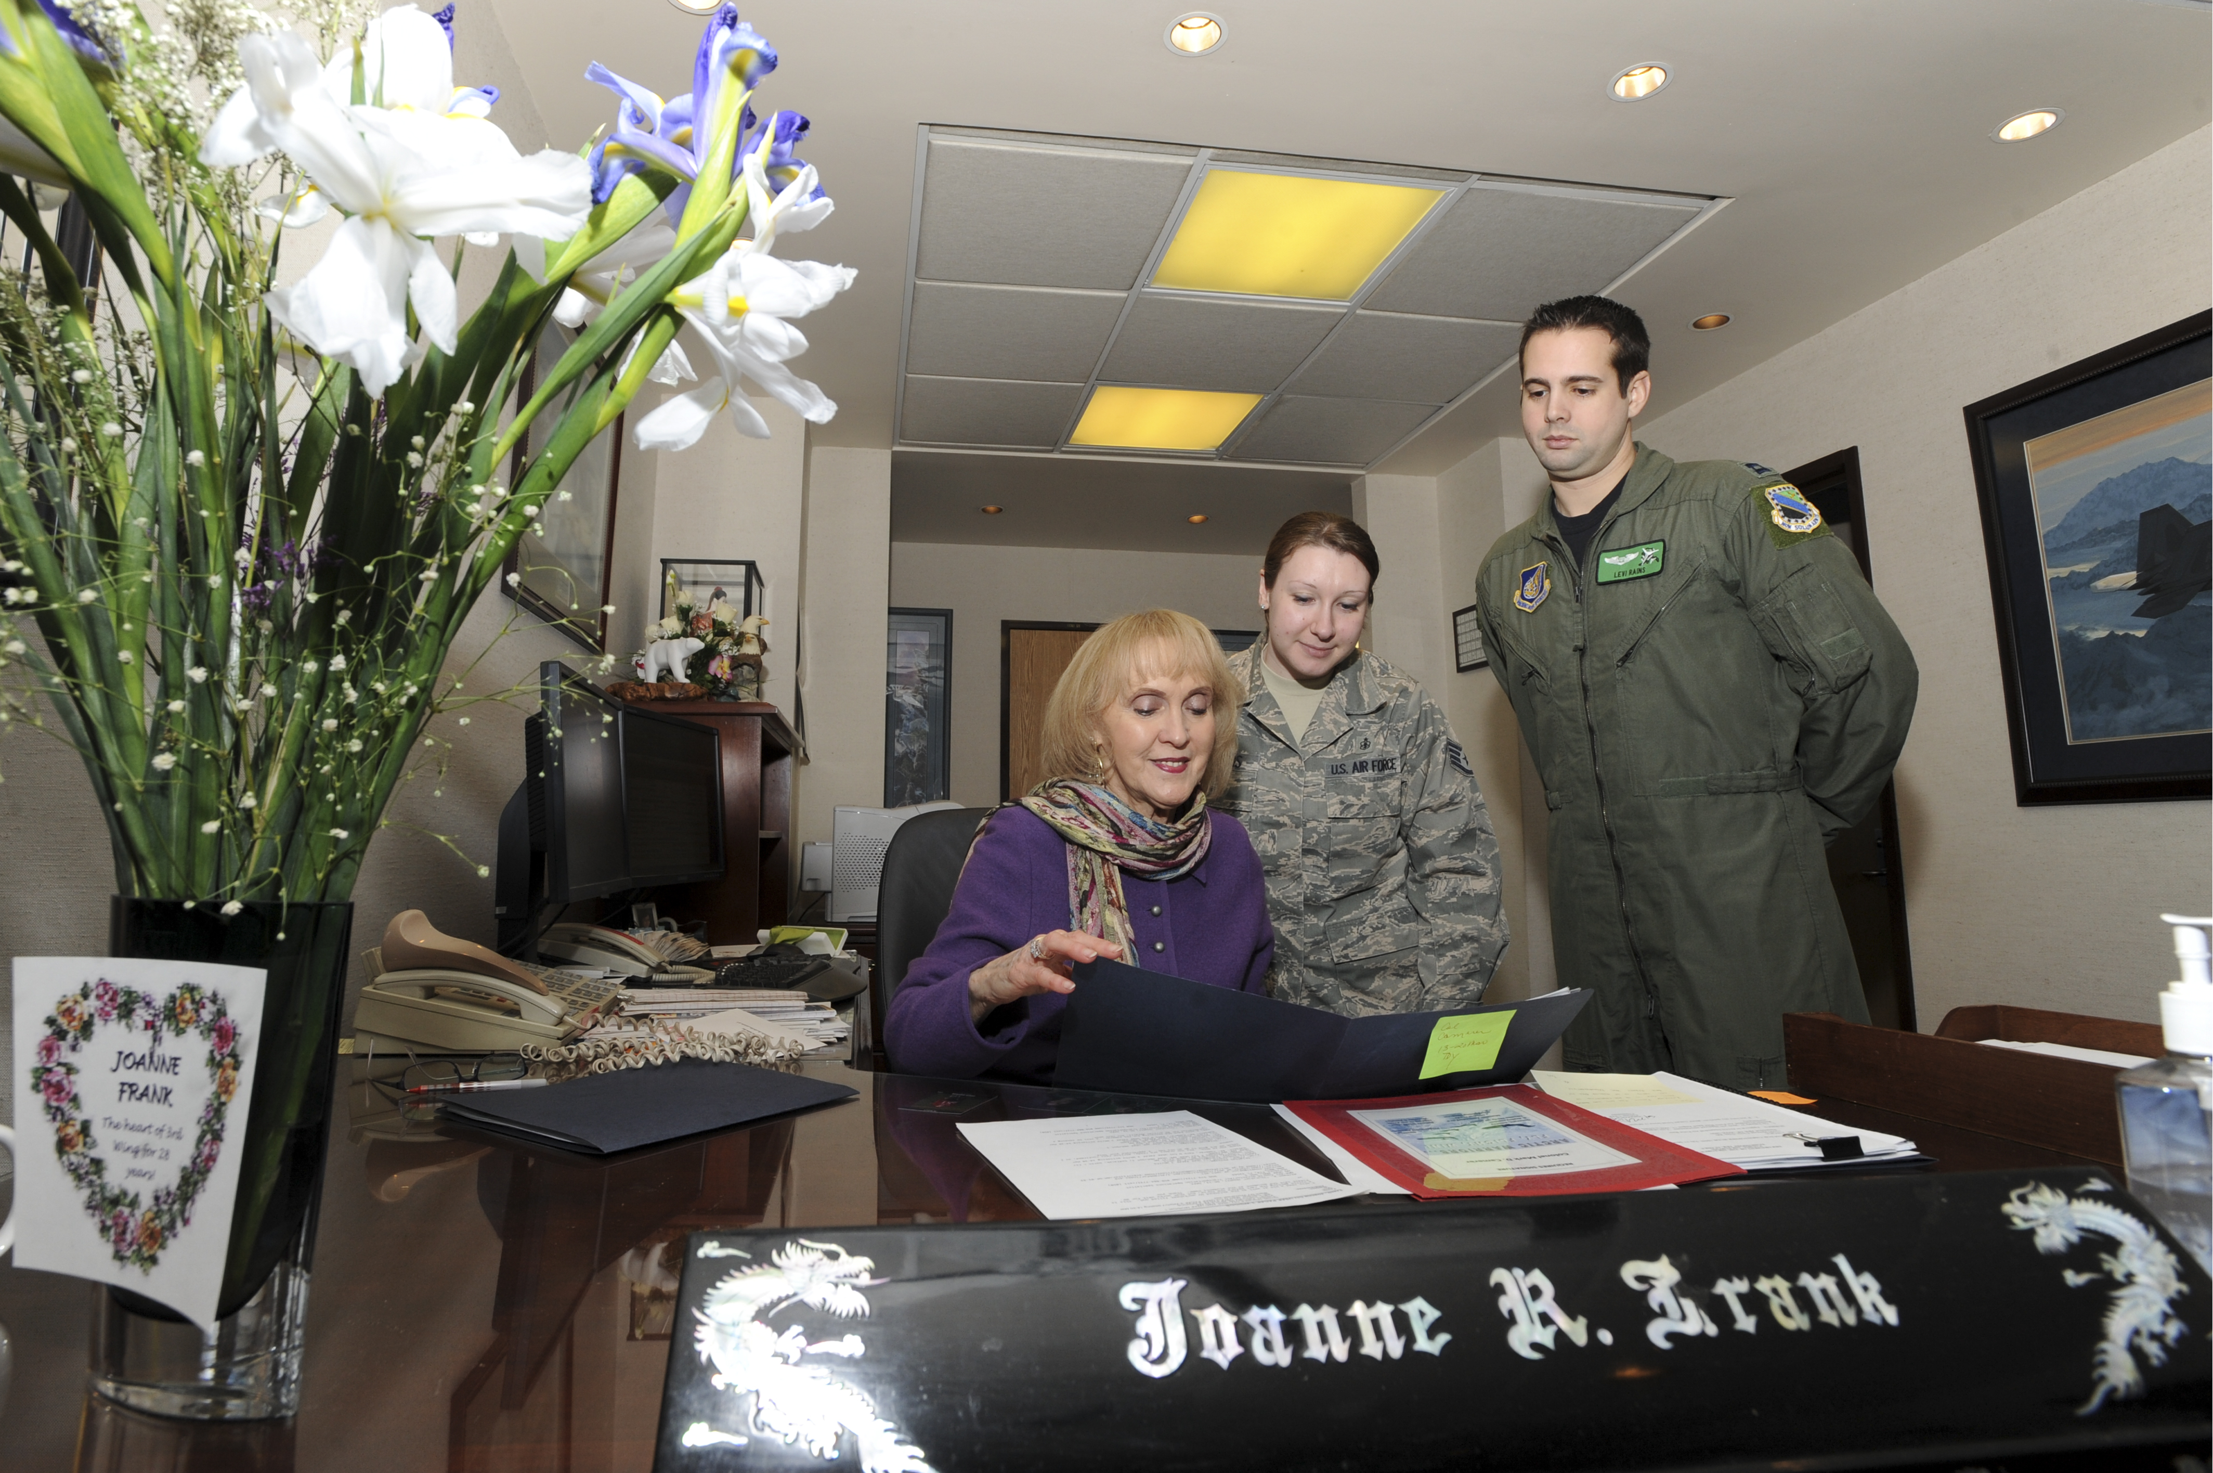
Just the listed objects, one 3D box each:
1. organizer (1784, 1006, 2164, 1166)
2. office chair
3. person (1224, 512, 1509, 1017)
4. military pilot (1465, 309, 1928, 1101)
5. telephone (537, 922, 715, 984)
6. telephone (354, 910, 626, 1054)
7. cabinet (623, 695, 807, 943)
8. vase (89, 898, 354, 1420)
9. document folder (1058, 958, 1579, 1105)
[{"bbox_3d":[0.843,0.304,0.926,0.250,0.078,0.330,0,-6,-7],"label":"organizer"},{"bbox_3d":[-0.040,0.618,1.380,0.620,1.060,0.650,0,-6,-9],"label":"office chair"},{"bbox_3d":[0.395,0.396,1.600,0.470,1.540,0.330,-3,-6,20],"label":"person"},{"bbox_3d":[0.840,0.244,1.480,0.340,1.810,0.520,3,-7,-33],"label":"military pilot"},{"bbox_3d":[-0.950,0.411,2.020,0.230,0.130,0.200,-2,-6,12],"label":"telephone"},{"bbox_3d":[-0.829,0.327,1.419,0.240,0.160,0.200,0,-6,-6],"label":"telephone"},{"bbox_3d":[-1.095,0.268,2.995,0.370,0.610,0.850,1,-6,-12],"label":"cabinet"},{"bbox_3d":[-0.437,0.195,0.515,0.093,0.227,0.093,0,-6,0],"label":"vase"},{"bbox_3d":[0.196,0.343,1.058,0.460,0.290,0.080,0,34,-3],"label":"document folder"}]

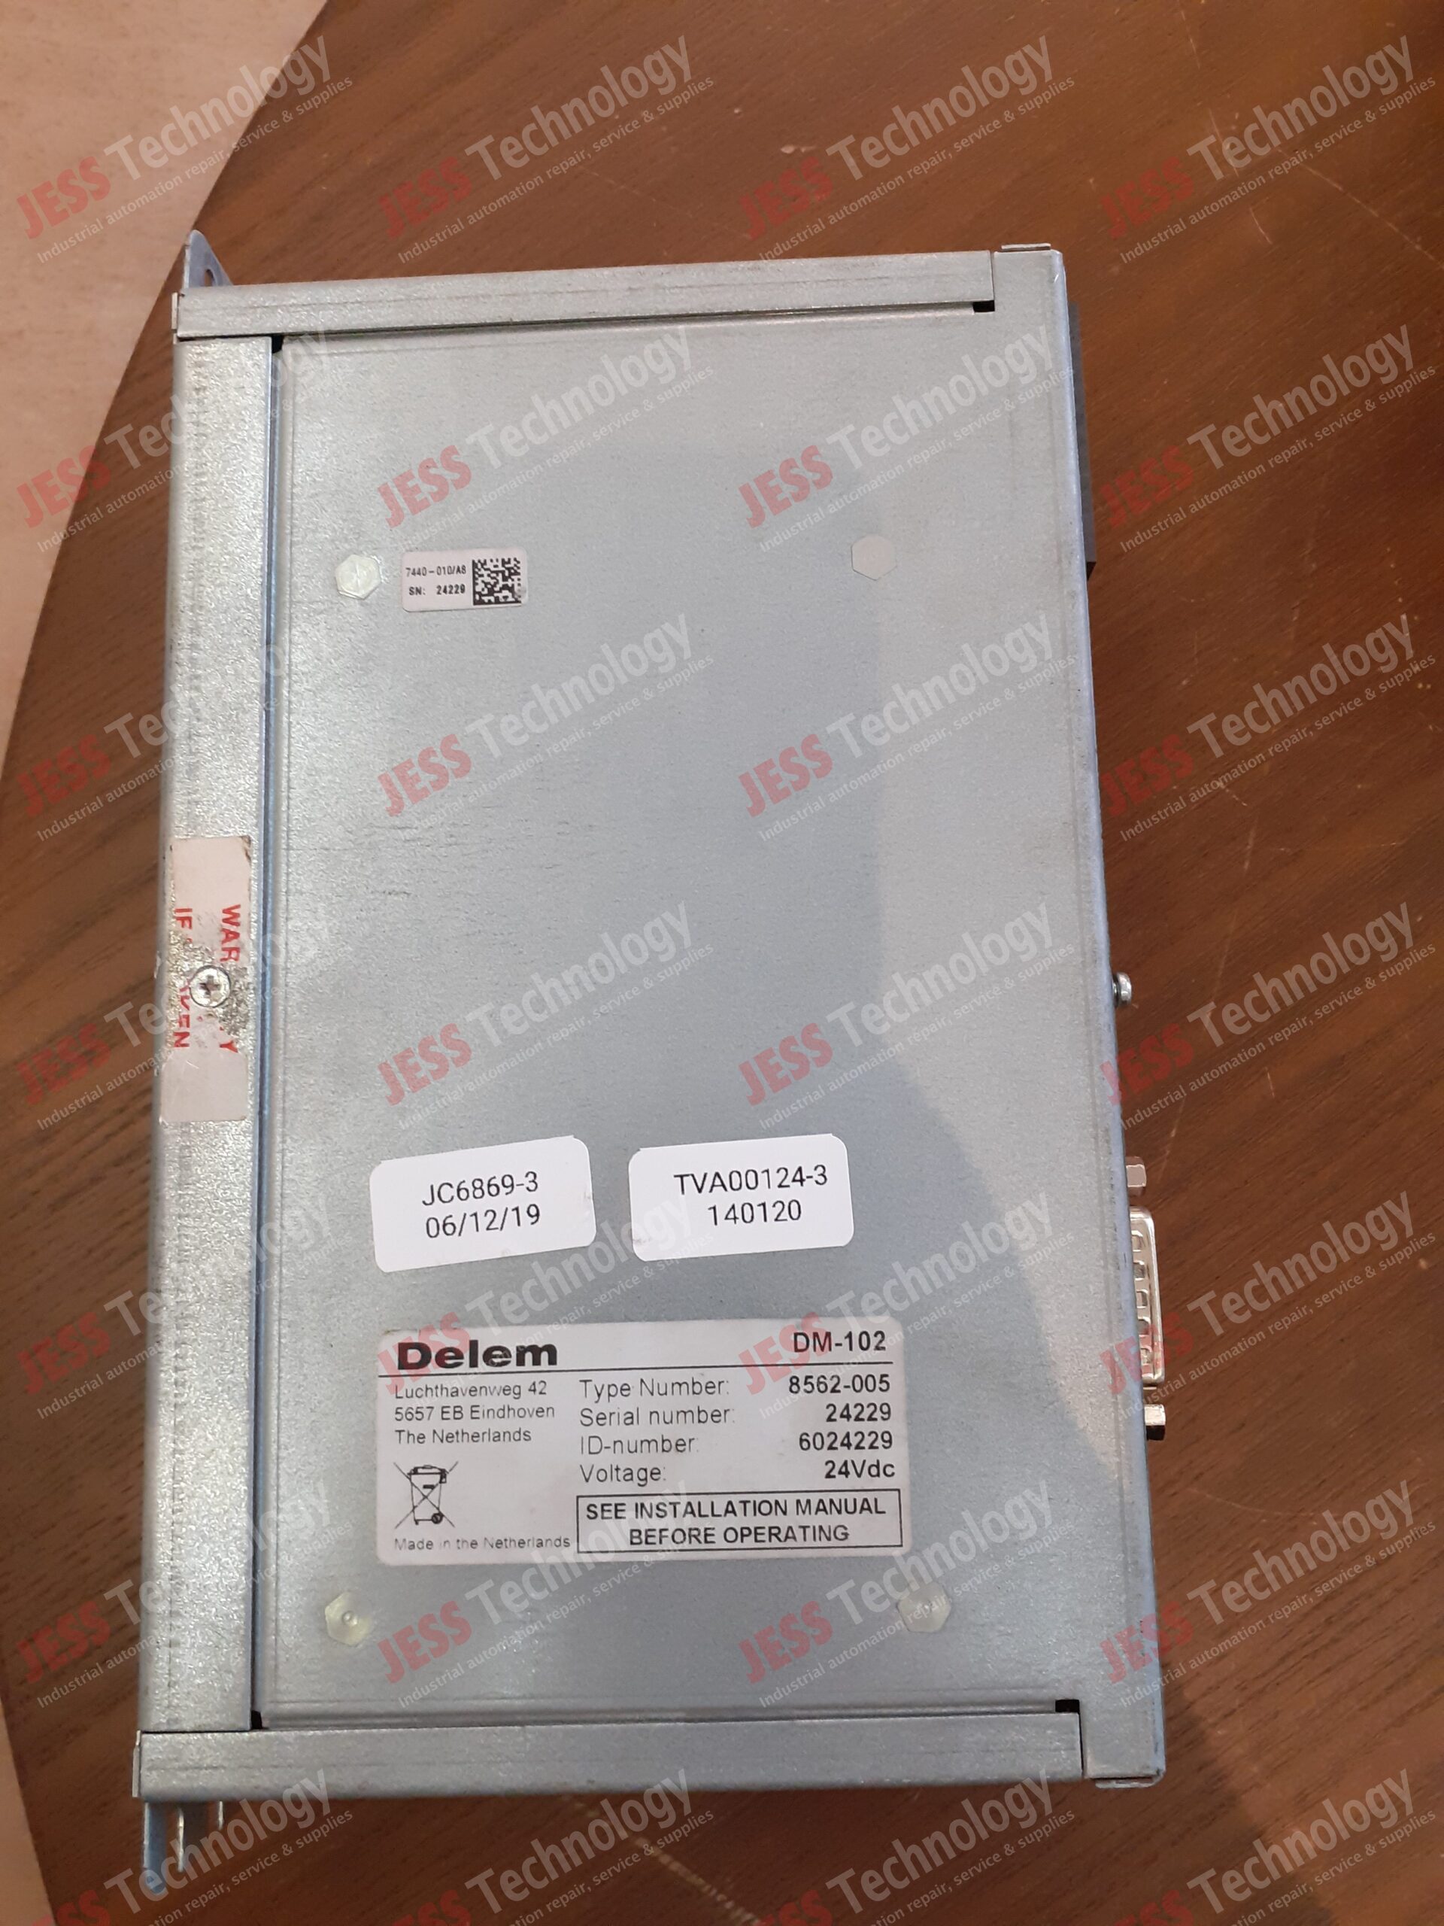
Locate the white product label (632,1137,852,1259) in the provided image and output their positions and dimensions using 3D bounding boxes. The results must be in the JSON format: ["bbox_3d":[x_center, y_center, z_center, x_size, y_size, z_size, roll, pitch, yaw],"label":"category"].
[{"bbox_3d":[0.003,0.031,0.201,0.029,0.001,0.015,-6,82,1],"label":"white product label"}]

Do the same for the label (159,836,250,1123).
[{"bbox_3d":[-0.071,0.002,0.208,0.012,0.001,0.040,-2,82,1],"label":"label"}]

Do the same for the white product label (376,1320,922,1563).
[{"bbox_3d":[-0.011,0.063,0.197,0.070,0.001,0.030,-2,82,2],"label":"white product label"}]

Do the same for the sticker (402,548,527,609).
[{"bbox_3d":[-0.037,-0.055,0.215,0.018,0.001,0.009,-2,82,1],"label":"sticker"}]

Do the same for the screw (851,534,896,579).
[{"bbox_3d":[0.022,-0.058,0.217,0.006,0.003,0.007,-2,81,2],"label":"screw"}]

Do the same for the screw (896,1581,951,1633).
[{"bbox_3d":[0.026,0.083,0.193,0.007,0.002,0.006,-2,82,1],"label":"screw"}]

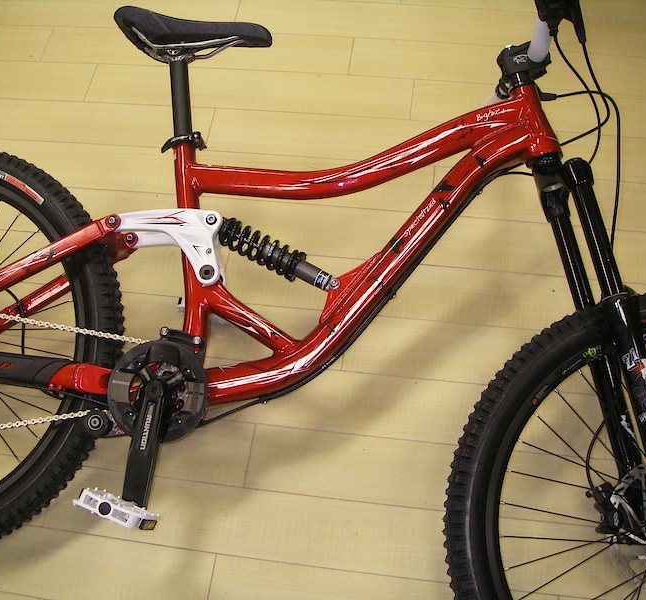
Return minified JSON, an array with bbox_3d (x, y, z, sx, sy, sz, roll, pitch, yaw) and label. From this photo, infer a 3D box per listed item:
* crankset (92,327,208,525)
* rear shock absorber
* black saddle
[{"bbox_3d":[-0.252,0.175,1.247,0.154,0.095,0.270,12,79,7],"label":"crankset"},{"bbox_3d":[-0.078,-0.070,1.367,0.230,0.055,0.055,28,81,10],"label":"rear shock absorber"},{"bbox_3d":[-0.219,-0.440,1.463,0.270,0.135,0.074,8,78,7],"label":"black saddle"}]

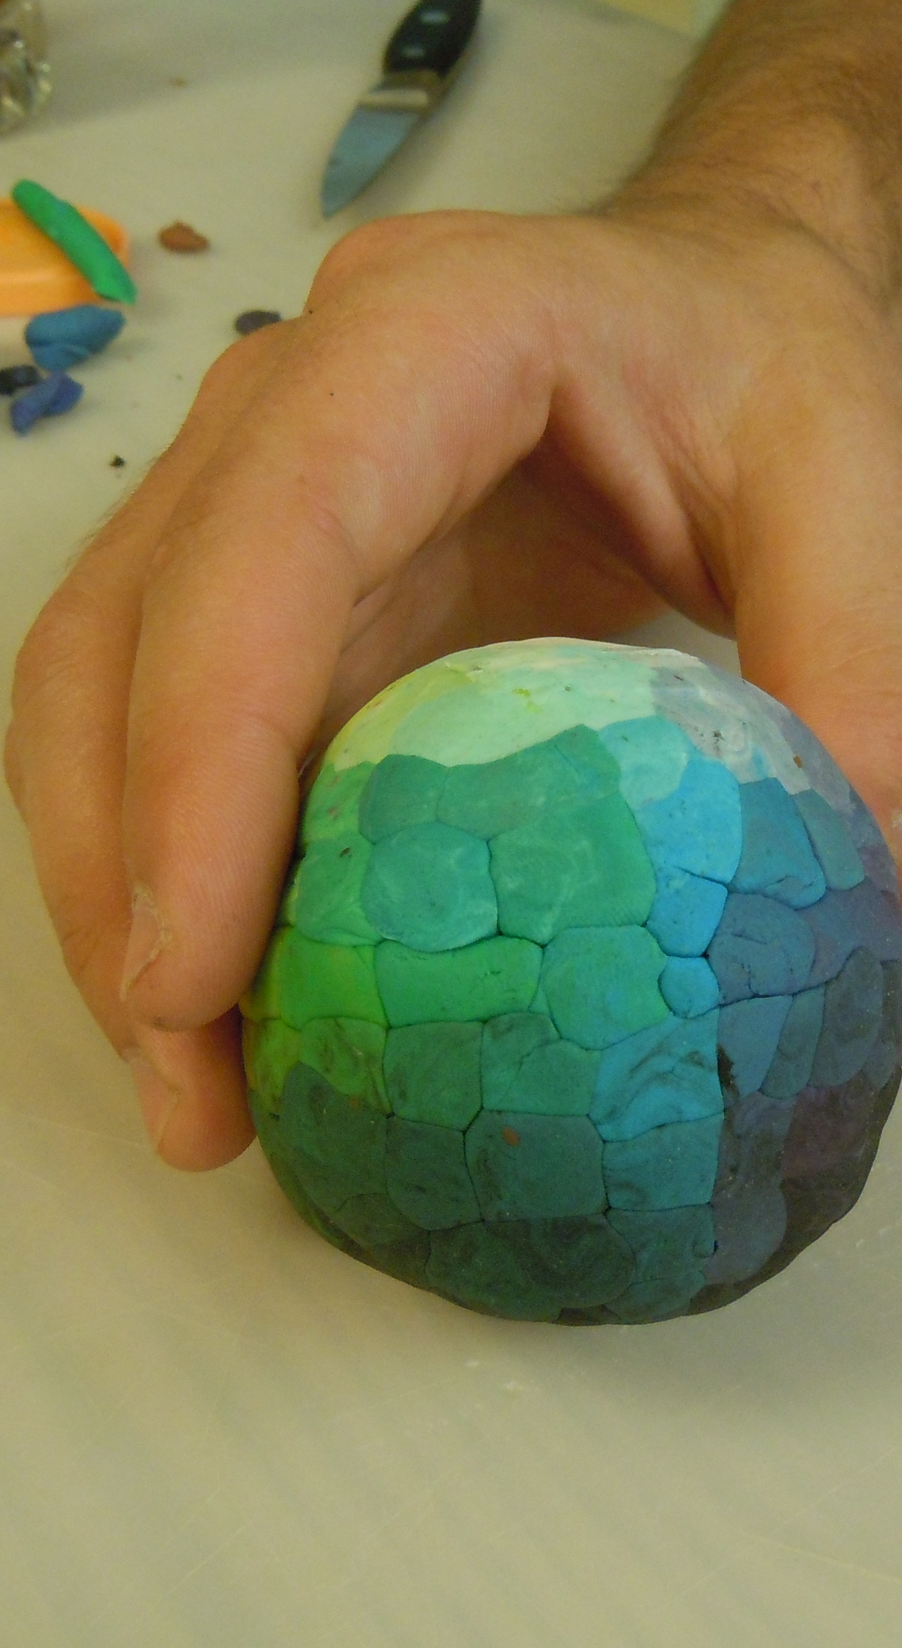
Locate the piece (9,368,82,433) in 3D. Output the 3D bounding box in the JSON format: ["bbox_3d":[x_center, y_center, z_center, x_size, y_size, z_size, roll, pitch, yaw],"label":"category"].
[{"bbox_3d":[-0.091,-0.095,0.431,0.011,0.009,0.017,26,45,28],"label":"piece"}]

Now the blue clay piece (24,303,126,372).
[{"bbox_3d":[-0.090,-0.116,0.454,0.022,0.013,0.014,-12,40,-16],"label":"blue clay piece"}]

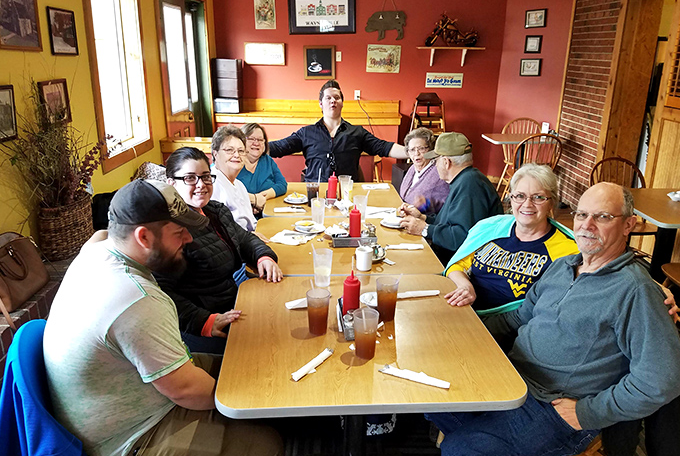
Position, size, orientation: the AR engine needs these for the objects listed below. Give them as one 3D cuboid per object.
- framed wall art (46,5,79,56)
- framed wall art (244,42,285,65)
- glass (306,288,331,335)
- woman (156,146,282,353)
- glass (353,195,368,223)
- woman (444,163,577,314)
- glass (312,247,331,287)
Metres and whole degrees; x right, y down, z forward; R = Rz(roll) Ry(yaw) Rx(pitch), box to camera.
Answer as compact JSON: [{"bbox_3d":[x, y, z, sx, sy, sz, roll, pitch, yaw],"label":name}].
[{"bbox_3d":[-1.443,-1.032,2.701,0.022,0.228,0.295,0,19,-3],"label":"framed wall art"},{"bbox_3d":[-0.982,-2.275,6.695,0.535,0.270,0.025,0,19,-3],"label":"framed wall art"},{"bbox_3d":[-0.073,0.292,1.763,0.081,0.148,0.081,-1,18,-4],"label":"glass"},{"bbox_3d":[-0.470,0.351,2.158,0.750,1.350,0.560,9,20,24],"label":"woman"},{"bbox_3d":[0.124,-0.107,3.050,0.085,0.153,0.085,0,19,-3],"label":"glass"},{"bbox_3d":[0.680,0.408,2.041,0.600,1.260,0.720,18,25,42],"label":"woman"},{"bbox_3d":[-0.069,0.169,2.139,0.081,0.148,0.081,-1,18,-4],"label":"glass"}]

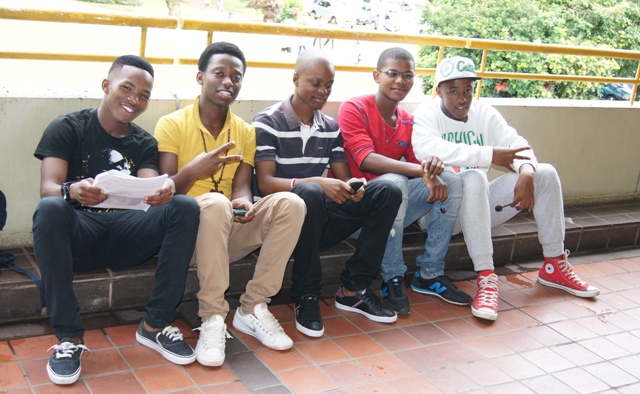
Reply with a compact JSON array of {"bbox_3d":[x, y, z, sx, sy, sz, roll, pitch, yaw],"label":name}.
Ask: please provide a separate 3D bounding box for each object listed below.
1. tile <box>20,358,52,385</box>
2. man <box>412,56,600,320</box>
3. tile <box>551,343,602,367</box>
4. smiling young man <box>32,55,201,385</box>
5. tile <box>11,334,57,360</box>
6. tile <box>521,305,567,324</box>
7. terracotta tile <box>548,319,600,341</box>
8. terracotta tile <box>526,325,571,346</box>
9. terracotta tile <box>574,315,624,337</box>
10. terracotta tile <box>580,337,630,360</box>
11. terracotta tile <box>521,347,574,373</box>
[{"bbox_3d":[-0.865,0.560,2.560,0.154,0.015,0.154,-3,19,-32],"label":"tile"},{"bbox_3d":[0.828,-0.105,3.741,0.826,1.029,0.834,-1,17,-26],"label":"man"},{"bbox_3d":[1.029,0.634,3.204,0.156,0.012,0.156,-3,19,-32],"label":"tile"},{"bbox_3d":[-0.755,0.009,2.778,0.573,0.974,0.759,-3,19,-32],"label":"smiling young man"},{"bbox_3d":[-0.959,0.517,2.720,0.156,0.012,0.156,-3,19,-32],"label":"tile"},{"bbox_3d":[0.987,0.523,3.512,0.155,0.014,0.155,-3,19,-31],"label":"tile"},{"bbox_3d":[1.070,0.572,3.380,0.155,0.014,0.155,-3,19,-31],"label":"terracotta tile"},{"bbox_3d":[0.931,0.579,3.295,0.155,0.014,0.155,-3,19,-31],"label":"terracotta tile"},{"bbox_3d":[1.214,0.566,3.487,0.154,0.015,0.154,-3,19,-32],"label":"terracotta tile"},{"bbox_3d":[1.153,0.621,3.248,0.155,0.014,0.155,-3,19,-31],"label":"terracotta tile"},{"bbox_3d":[0.880,0.636,3.093,0.154,0.015,0.154,-3,19,-32],"label":"terracotta tile"}]

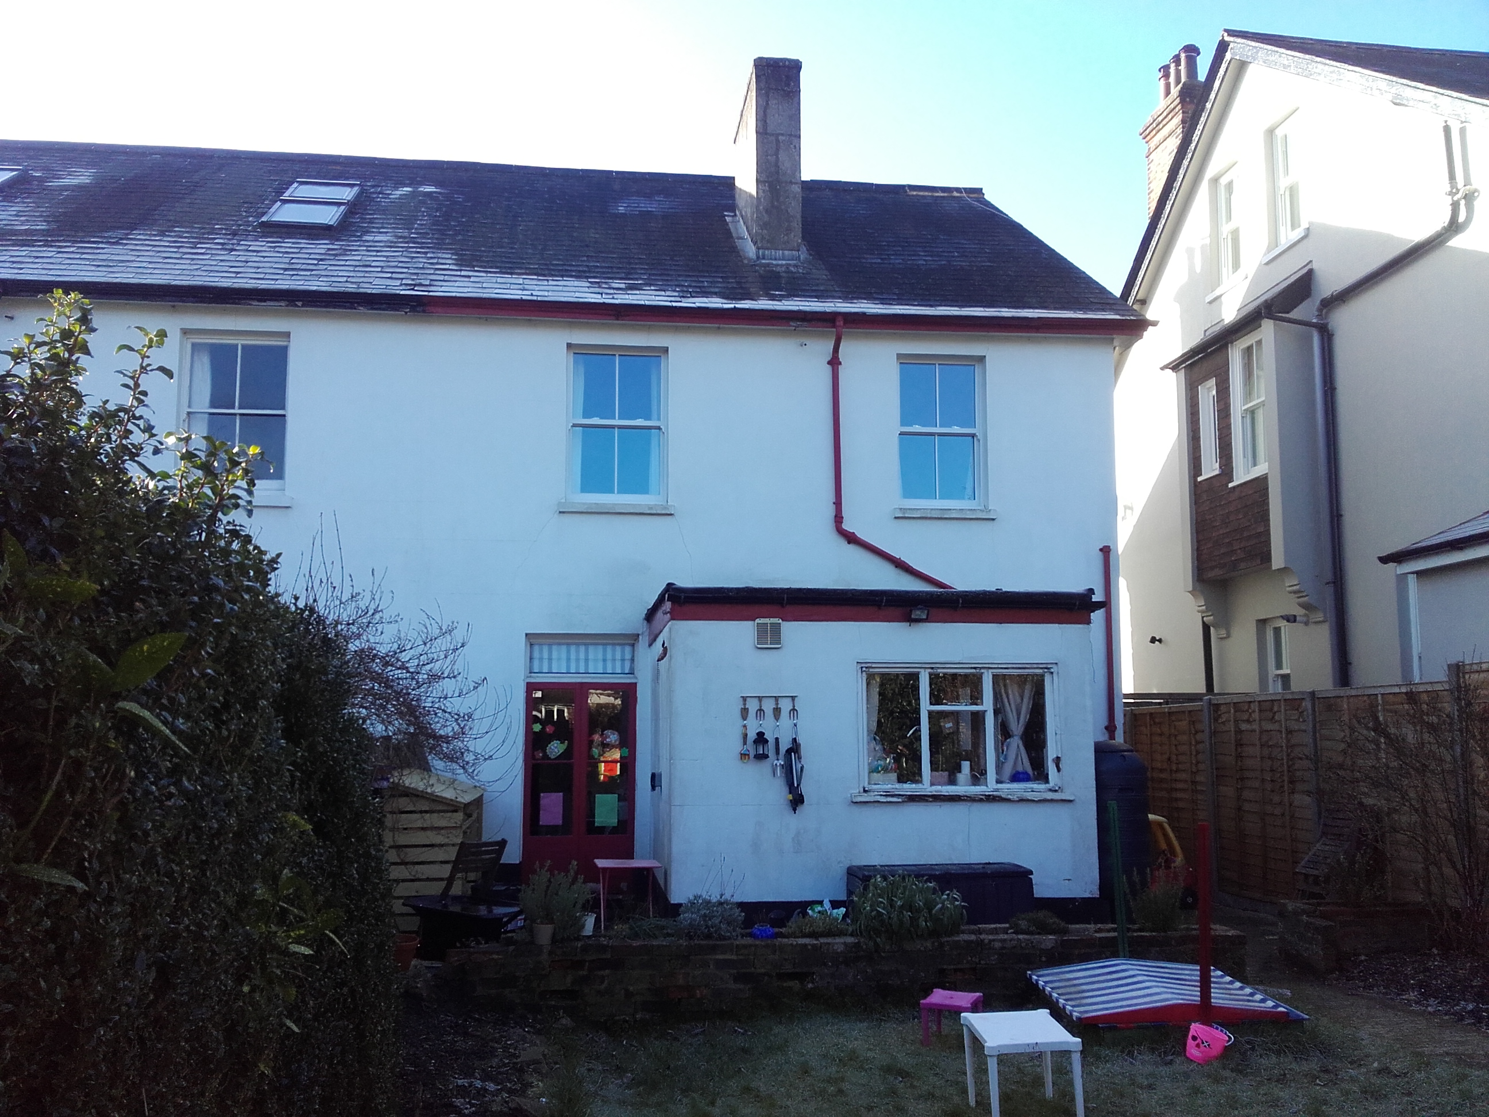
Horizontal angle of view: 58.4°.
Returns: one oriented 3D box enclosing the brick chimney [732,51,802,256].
[{"bbox_3d":[0.266,-4.302,15.634,0.520,2.334,1.870,1,-7,-7],"label":"brick chimney"}]

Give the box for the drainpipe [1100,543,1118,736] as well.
[{"bbox_3d":[3.543,0.826,12.975,0.090,1.935,0.090,1,-7,-6],"label":"drainpipe"}]

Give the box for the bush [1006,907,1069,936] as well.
[{"bbox_3d":[1.727,2.134,7.840,0.381,0.153,0.330,1,-7,-6],"label":"bush"}]

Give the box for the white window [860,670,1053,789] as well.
[{"bbox_3d":[1.589,1.262,9.872,1.481,0.940,0.120,1,-7,-6],"label":"white window"}]

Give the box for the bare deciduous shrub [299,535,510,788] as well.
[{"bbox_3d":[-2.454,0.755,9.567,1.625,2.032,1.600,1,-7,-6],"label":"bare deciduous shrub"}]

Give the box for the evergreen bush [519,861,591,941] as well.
[{"bbox_3d":[-1.067,1.925,7.506,0.409,0.442,0.400,1,-7,-6],"label":"evergreen bush"}]

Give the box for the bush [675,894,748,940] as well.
[{"bbox_3d":[-0.193,2.052,7.638,0.394,0.254,0.380,1,-7,-6],"label":"bush"}]

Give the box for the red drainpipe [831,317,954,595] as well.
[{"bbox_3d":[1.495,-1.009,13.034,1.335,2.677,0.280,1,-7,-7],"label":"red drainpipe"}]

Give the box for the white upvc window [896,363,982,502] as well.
[{"bbox_3d":[1.958,-1.254,13.457,0.883,1.508,0.100,1,-7,-7],"label":"white upvc window"}]

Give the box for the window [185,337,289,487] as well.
[{"bbox_3d":[-4.808,-1.345,12.606,0.953,1.526,0.100,1,-7,-7],"label":"window"}]

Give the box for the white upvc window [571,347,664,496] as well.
[{"bbox_3d":[-1.243,-1.291,13.054,0.955,1.523,0.100,1,-7,-7],"label":"white upvc window"}]

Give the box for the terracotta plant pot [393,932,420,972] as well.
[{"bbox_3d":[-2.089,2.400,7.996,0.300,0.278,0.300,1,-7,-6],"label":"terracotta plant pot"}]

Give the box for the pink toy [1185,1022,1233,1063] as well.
[{"bbox_3d":[2.173,2.271,6.250,0.185,0.170,0.200,18,1,-45],"label":"pink toy"}]

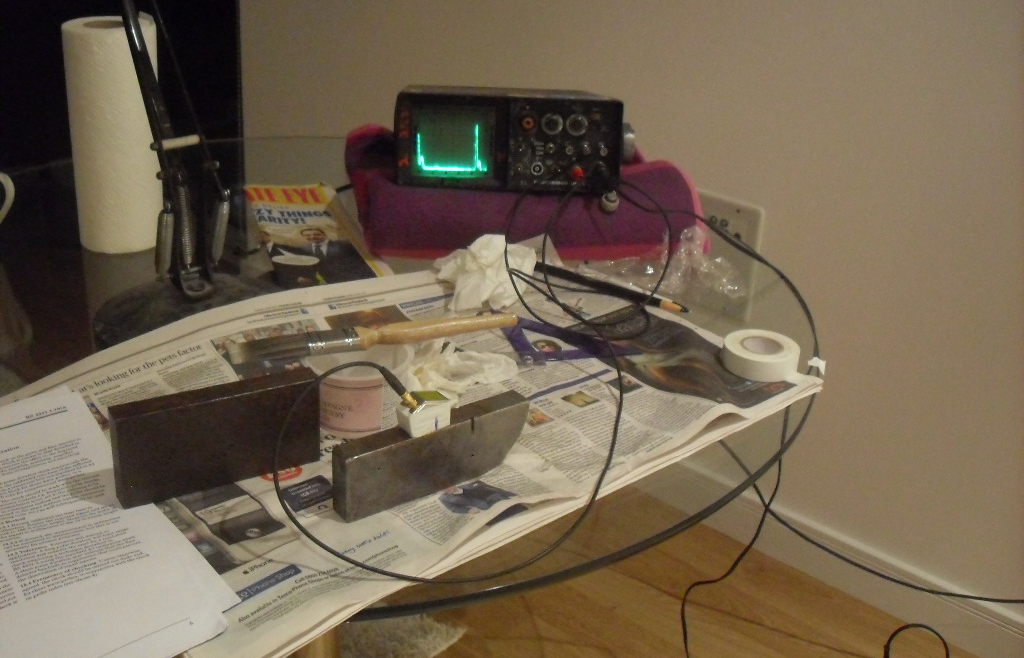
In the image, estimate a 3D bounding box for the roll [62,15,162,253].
[{"bbox_3d":[-0.400,-0.195,1.111,0.085,0.222,0.085,4,26,-2],"label":"roll"}]

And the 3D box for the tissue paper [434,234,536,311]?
[{"bbox_3d":[-0.025,-0.054,1.050,0.097,0.068,0.075,5,26,0],"label":"tissue paper"}]

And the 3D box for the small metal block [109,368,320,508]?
[{"bbox_3d":[-0.201,0.074,0.754,0.138,0.069,0.018,-11,30,-30],"label":"small metal block"}]

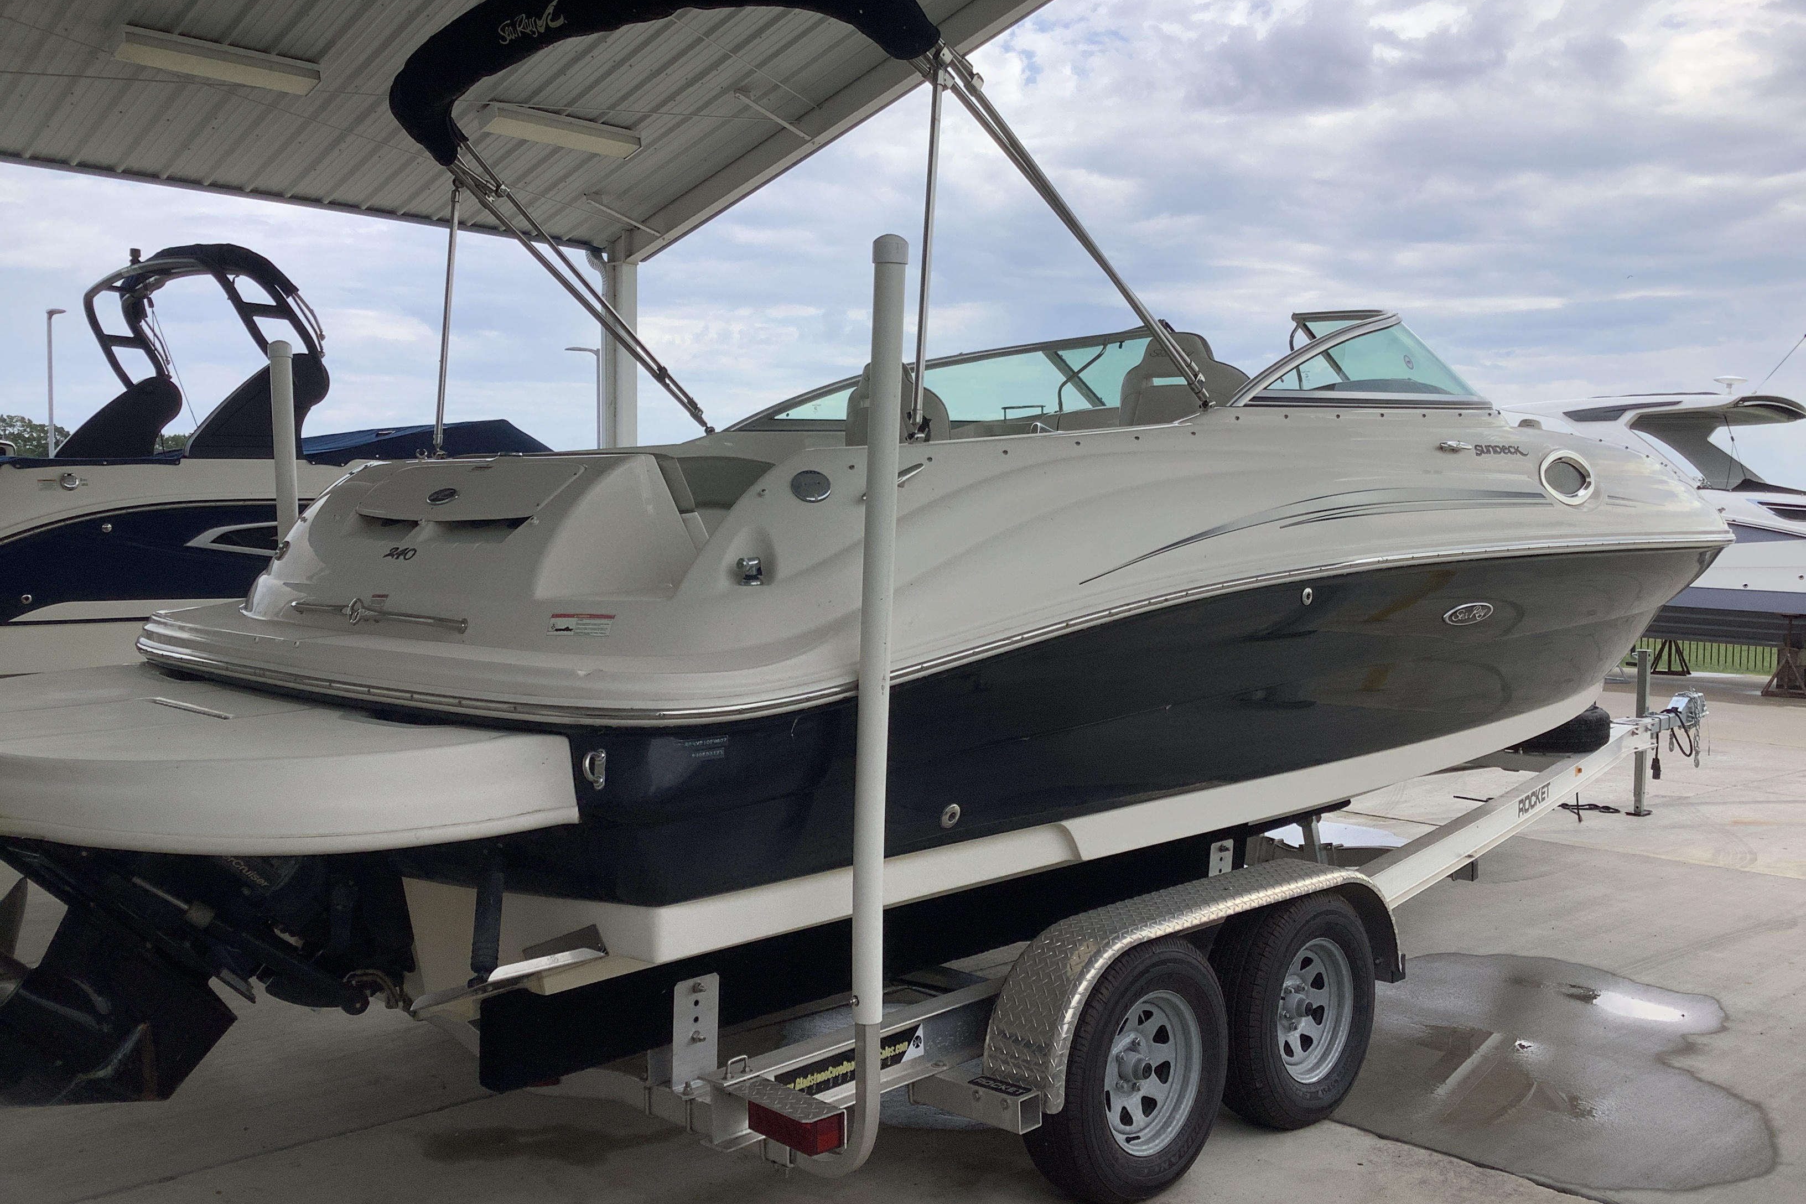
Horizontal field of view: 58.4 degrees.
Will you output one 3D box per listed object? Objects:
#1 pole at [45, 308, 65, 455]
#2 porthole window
[{"bbox_3d":[-26.450,-5.070,50.500,1.300,8.200,0.350,1,3,22],"label":"pole"},{"bbox_3d":[2.466,-0.461,6.000,0.370,0.220,0.060,-3,-13,-46],"label":"porthole window"}]

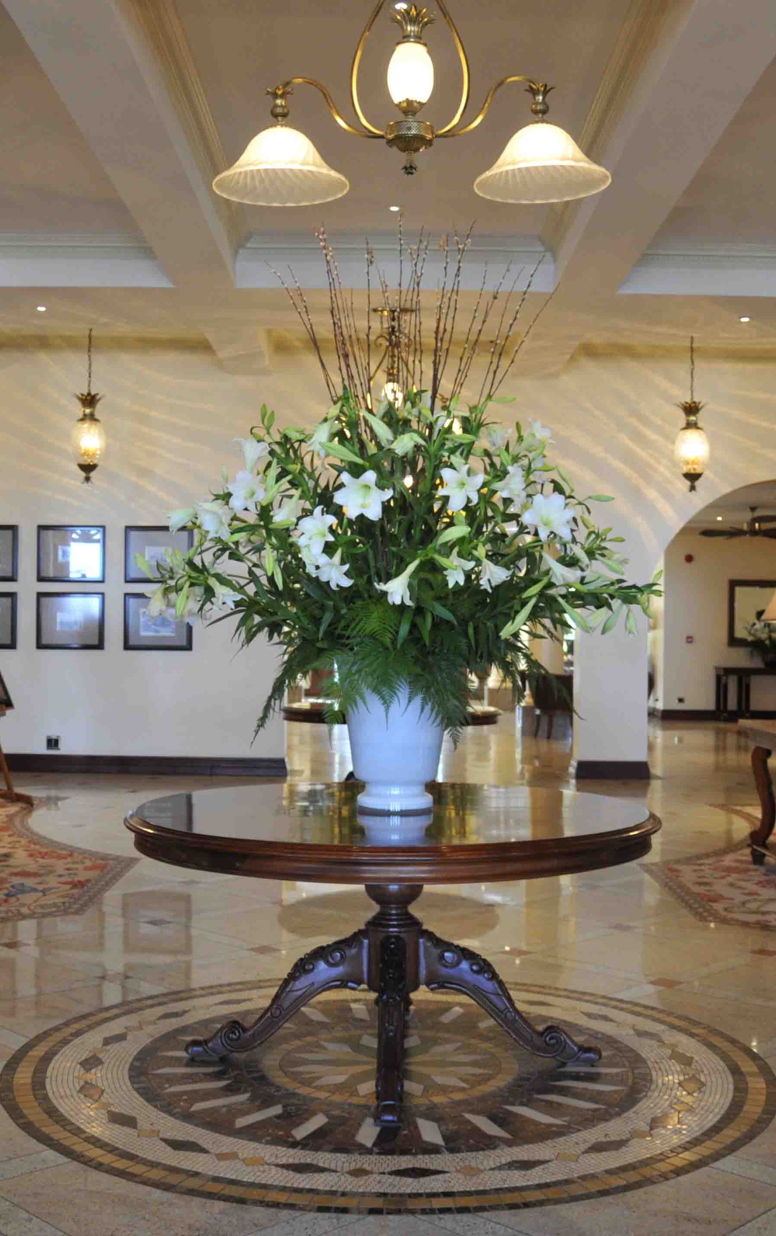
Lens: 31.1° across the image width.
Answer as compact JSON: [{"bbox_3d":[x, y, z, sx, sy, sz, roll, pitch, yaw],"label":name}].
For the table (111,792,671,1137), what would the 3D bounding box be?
[{"bbox_3d":[0.014,0.900,3.986,1.500,0.730,1.500,1,-1,0],"label":"table"}]

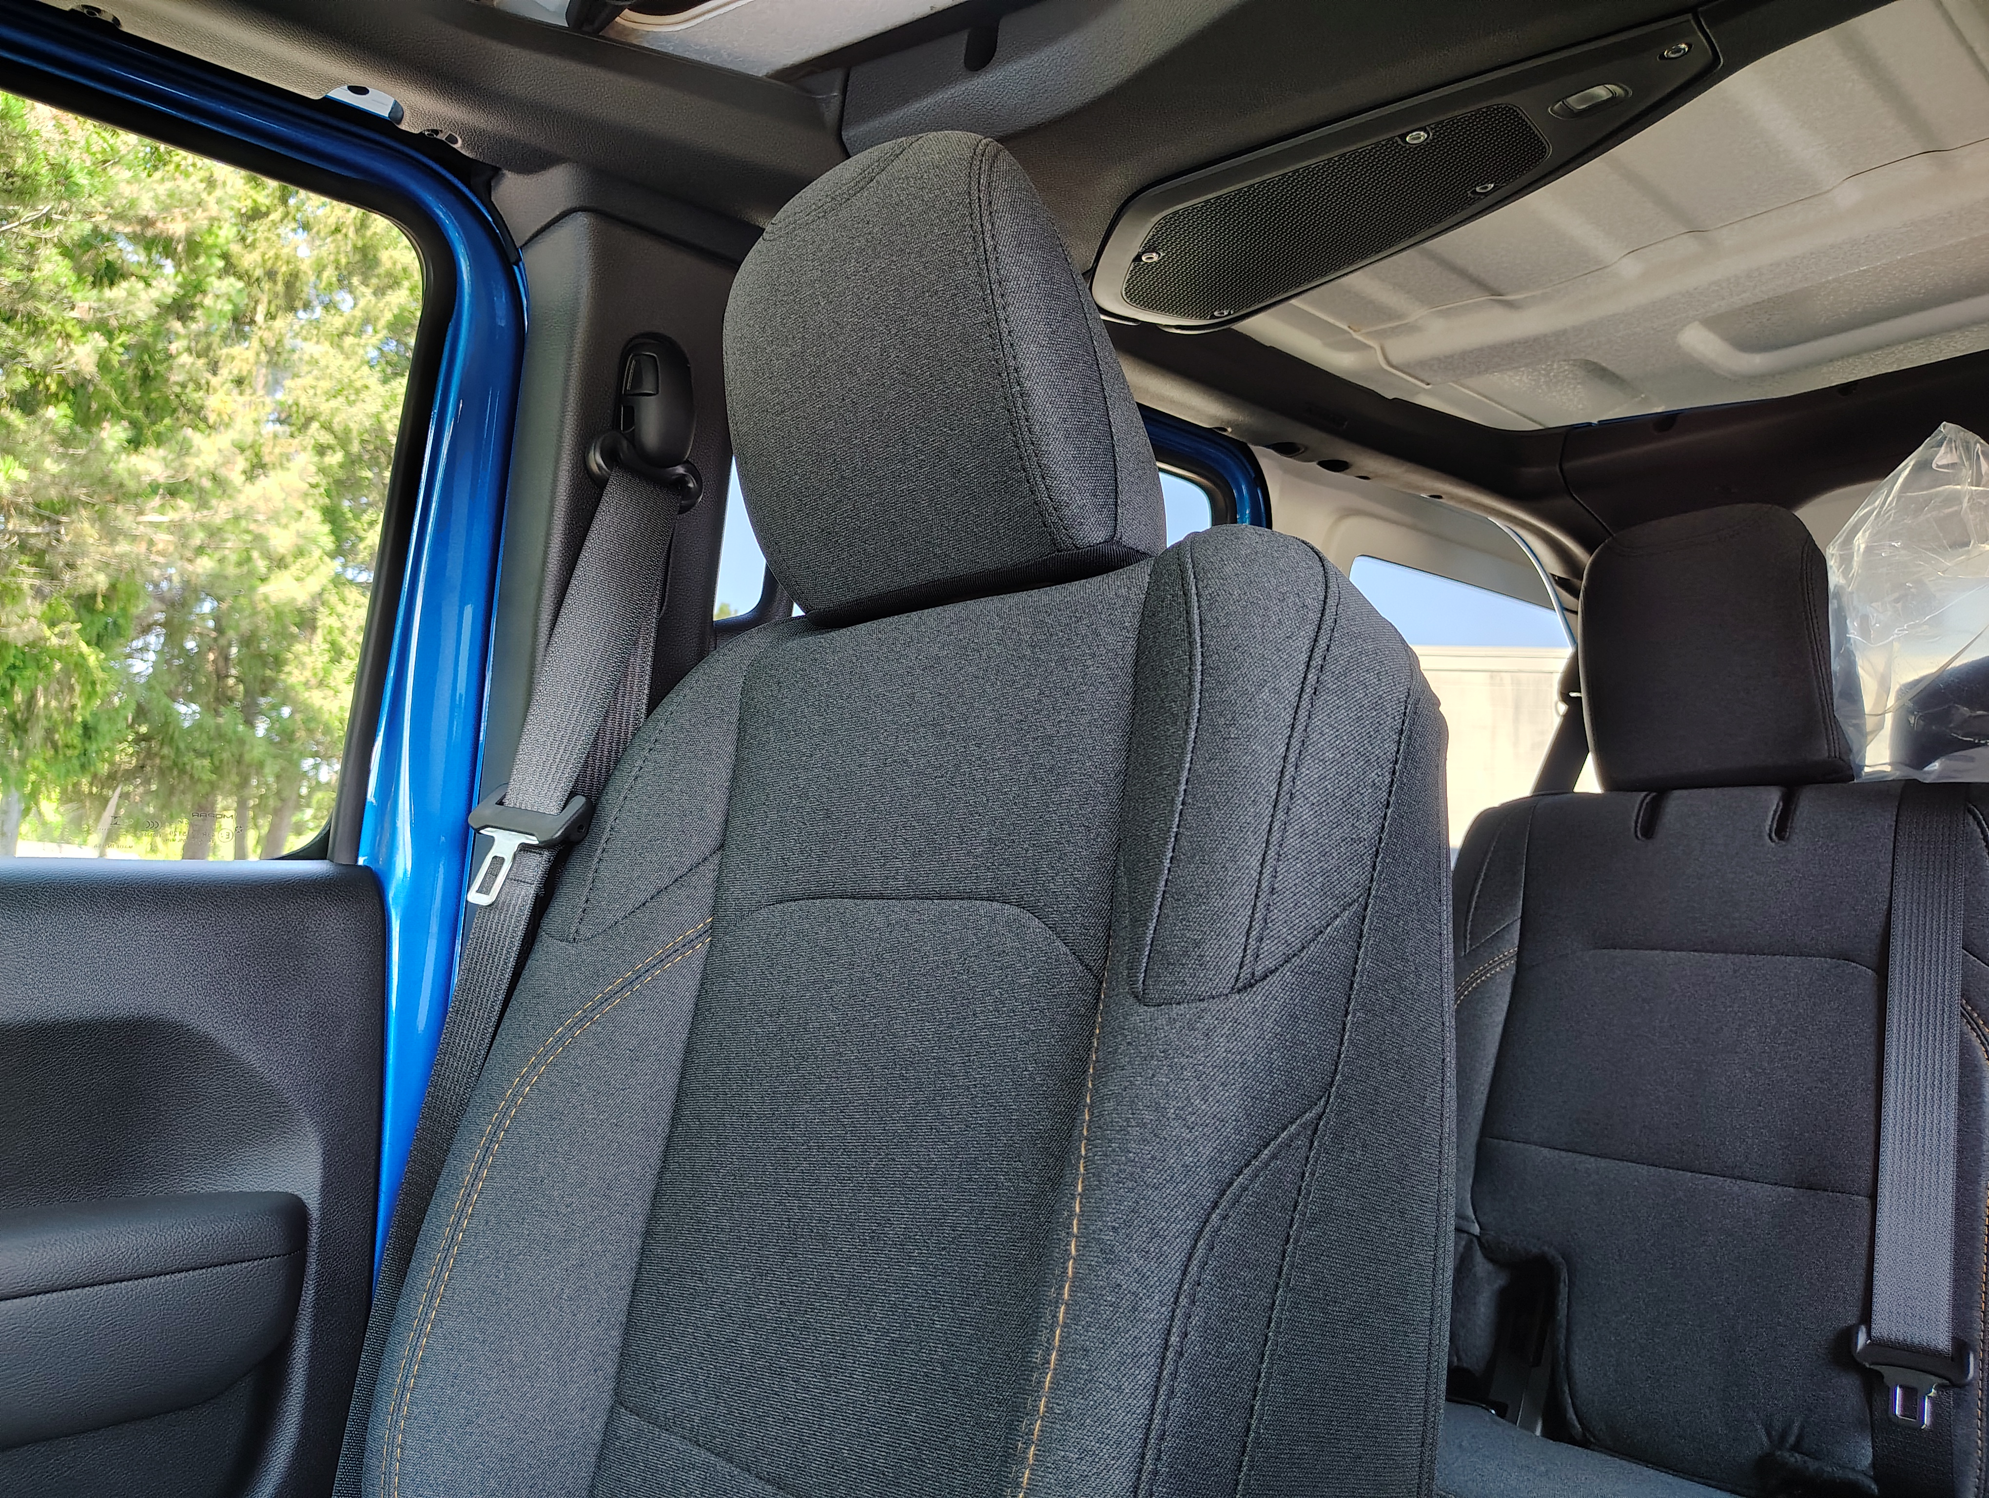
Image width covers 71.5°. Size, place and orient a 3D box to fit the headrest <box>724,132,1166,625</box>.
[{"bbox_3d":[-0.033,-0.178,0.690,0.235,0.205,0.103,-6,8,46],"label":"headrest"}]

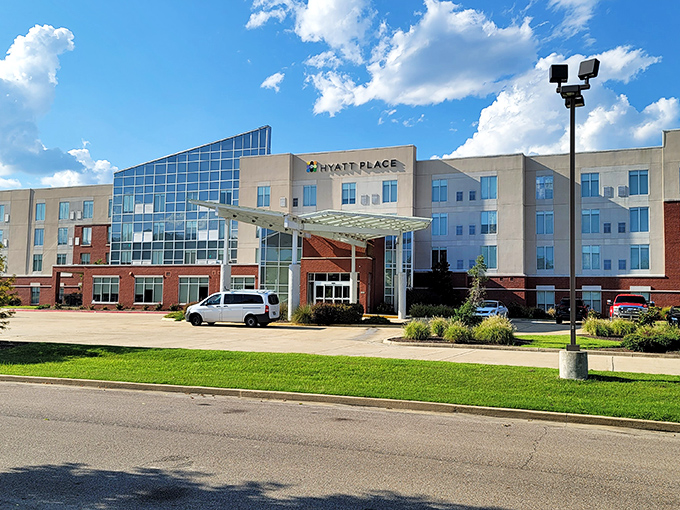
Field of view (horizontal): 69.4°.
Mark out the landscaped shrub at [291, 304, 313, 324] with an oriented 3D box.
[{"bbox_3d":[-2.239,3.372,28.525,1.150,1.040,1.150,0,-3,10],"label":"landscaped shrub"}]

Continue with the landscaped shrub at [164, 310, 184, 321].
[{"bbox_3d":[-9.787,3.583,29.162,1.400,0.600,1.200,0,-3,20],"label":"landscaped shrub"}]

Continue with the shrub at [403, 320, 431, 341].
[{"bbox_3d":[3.329,3.237,21.359,1.120,0.830,1.120,0,-3,20],"label":"shrub"}]

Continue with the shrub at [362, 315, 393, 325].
[{"bbox_3d":[2.220,3.793,29.034,1.550,0.520,1.300,0,-3,20],"label":"shrub"}]

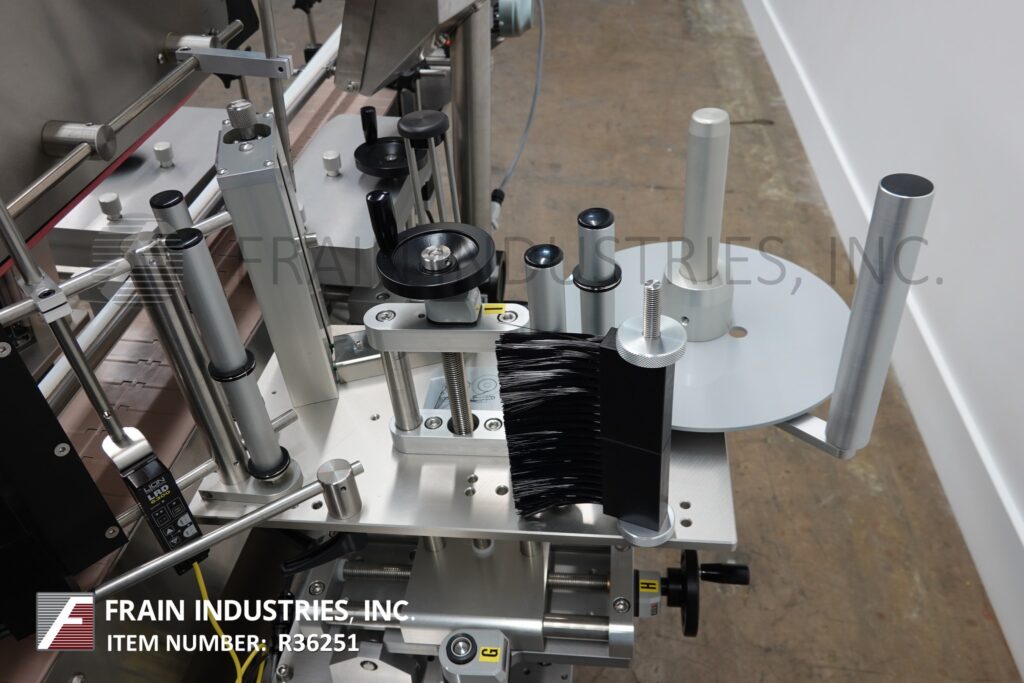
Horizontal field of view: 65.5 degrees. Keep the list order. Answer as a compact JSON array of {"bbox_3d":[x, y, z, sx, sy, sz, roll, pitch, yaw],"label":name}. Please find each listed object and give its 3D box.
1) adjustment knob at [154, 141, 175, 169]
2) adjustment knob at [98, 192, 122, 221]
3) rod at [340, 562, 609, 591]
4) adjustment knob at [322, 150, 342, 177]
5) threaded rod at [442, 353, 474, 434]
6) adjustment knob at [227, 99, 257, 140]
[{"bbox_3d":[-0.532,-0.284,1.216,0.024,0.032,0.024,0,37,8],"label":"adjustment knob"},{"bbox_3d":[-0.516,-0.172,1.028,0.024,0.029,0.024,-5,34,0],"label":"adjustment knob"},{"bbox_3d":[-0.048,0.279,0.938,0.316,0.019,0.019,0,37,8],"label":"rod"},{"bbox_3d":[-0.261,-0.255,1.145,0.025,0.030,0.025,0,37,8],"label":"adjustment knob"},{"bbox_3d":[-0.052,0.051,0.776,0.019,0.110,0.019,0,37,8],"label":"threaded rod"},{"bbox_3d":[-0.270,-0.224,0.800,0.023,0.031,0.023,0,37,8],"label":"adjustment knob"}]

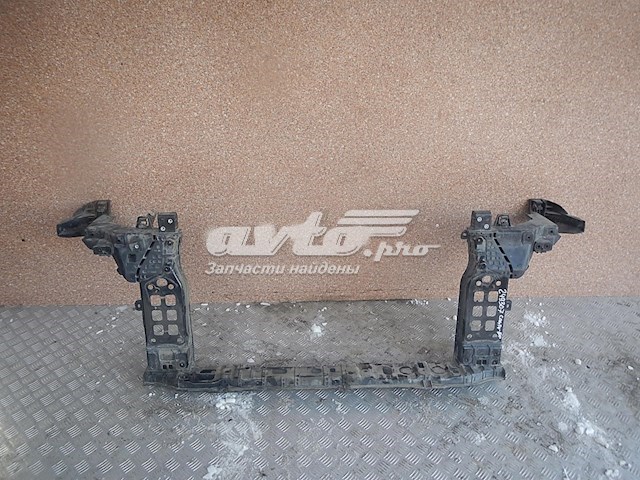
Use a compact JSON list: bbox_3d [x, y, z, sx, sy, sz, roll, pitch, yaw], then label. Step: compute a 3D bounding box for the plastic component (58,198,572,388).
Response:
[{"bbox_3d":[0.021,0.131,1.500,1.547,0.506,0.288,0,19,-2],"label":"plastic component"}]

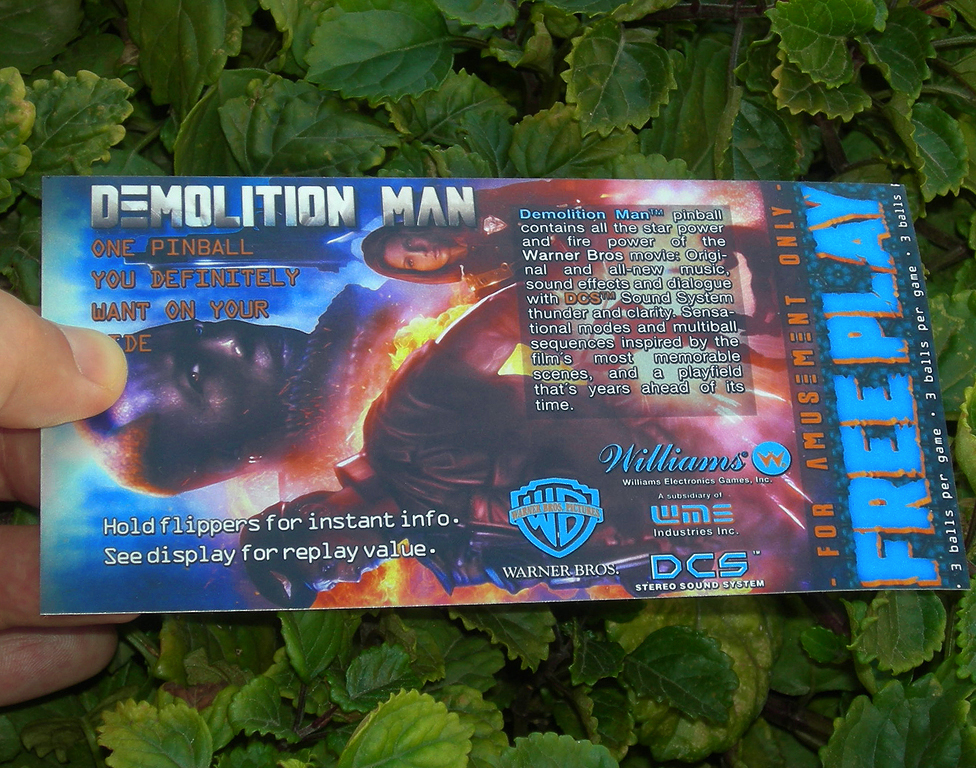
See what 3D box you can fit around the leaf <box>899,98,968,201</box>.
[{"bbox_3d":[0.084,-0.044,0.472,0.013,0.009,0.020,-27,84,-20],"label":"leaf"}]

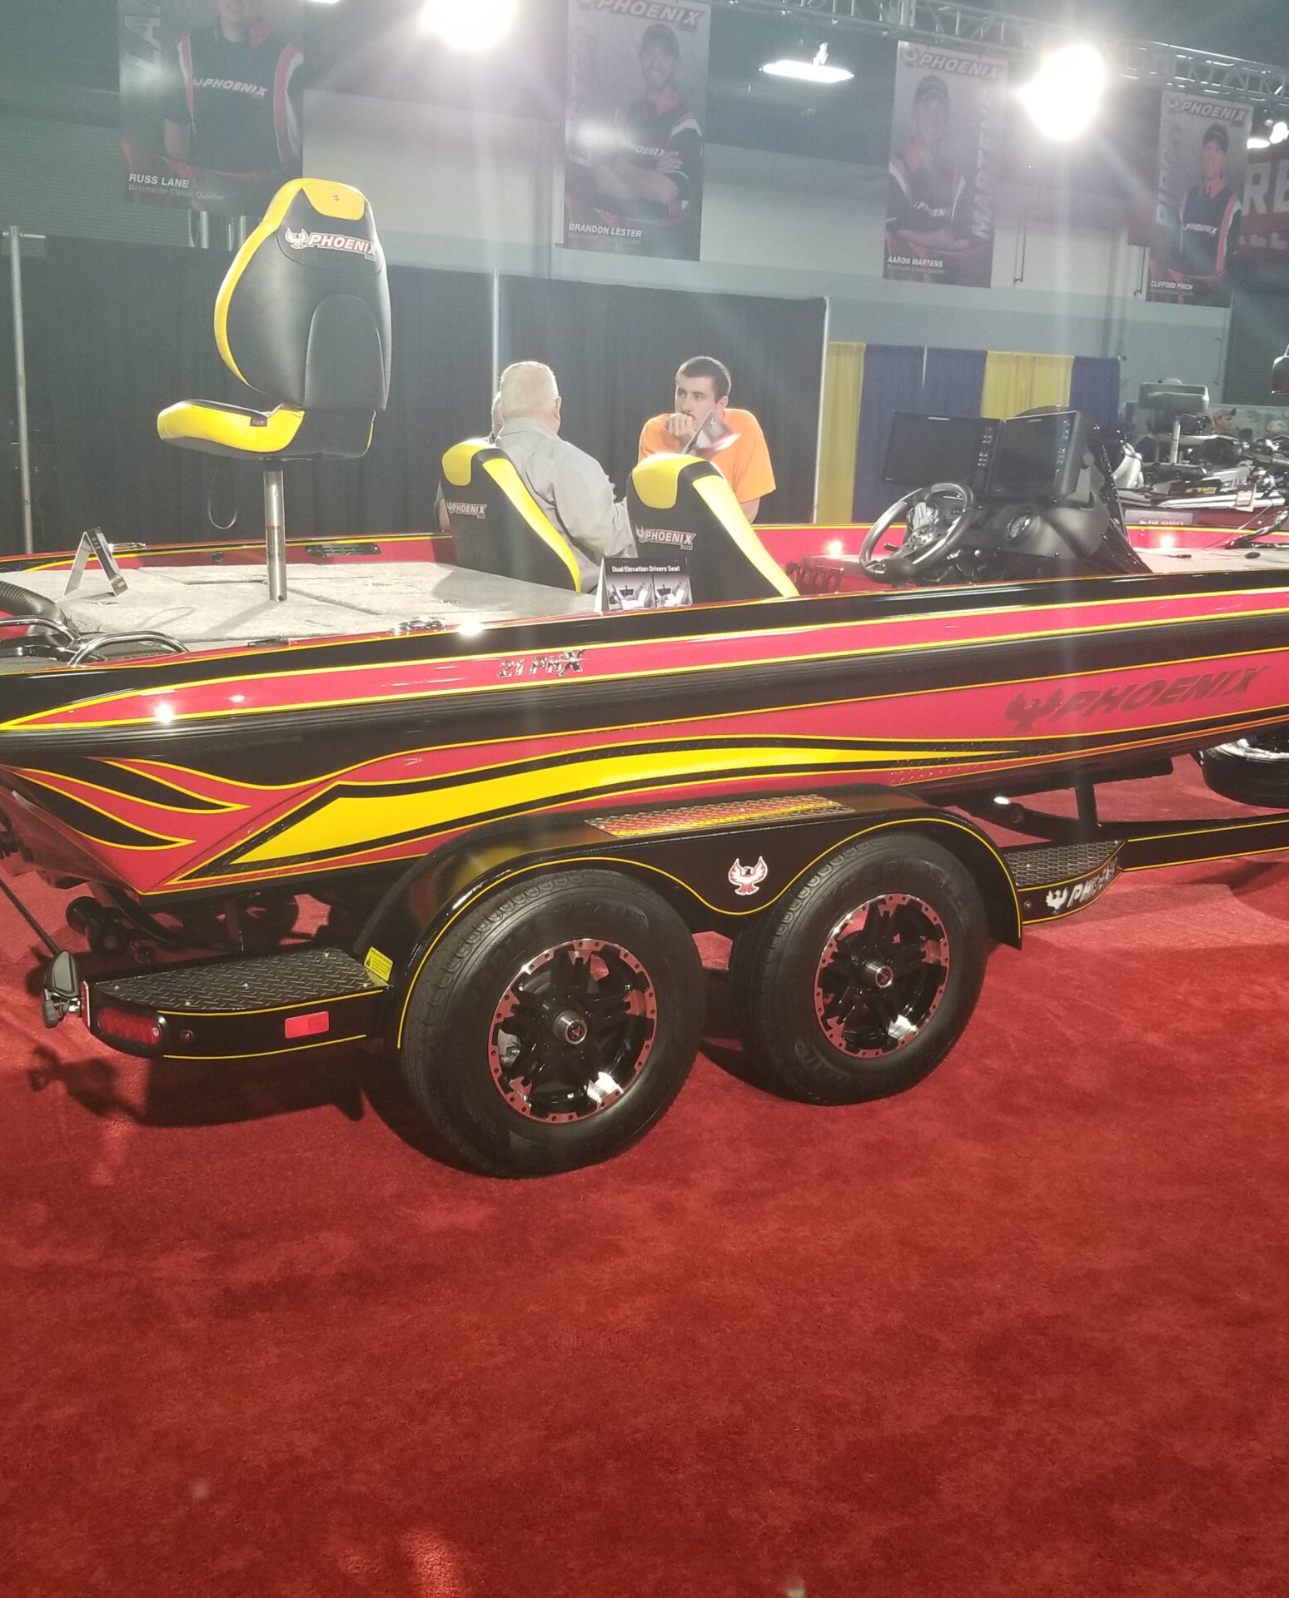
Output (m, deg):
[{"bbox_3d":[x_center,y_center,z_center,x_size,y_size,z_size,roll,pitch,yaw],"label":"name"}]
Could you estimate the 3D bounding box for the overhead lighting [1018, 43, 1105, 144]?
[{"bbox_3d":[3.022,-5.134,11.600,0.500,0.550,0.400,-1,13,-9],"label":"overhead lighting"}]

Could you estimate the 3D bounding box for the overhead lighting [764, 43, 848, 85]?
[{"bbox_3d":[2.194,-9.835,21.483,1.180,0.280,0.500,-6,14,-30],"label":"overhead lighting"}]

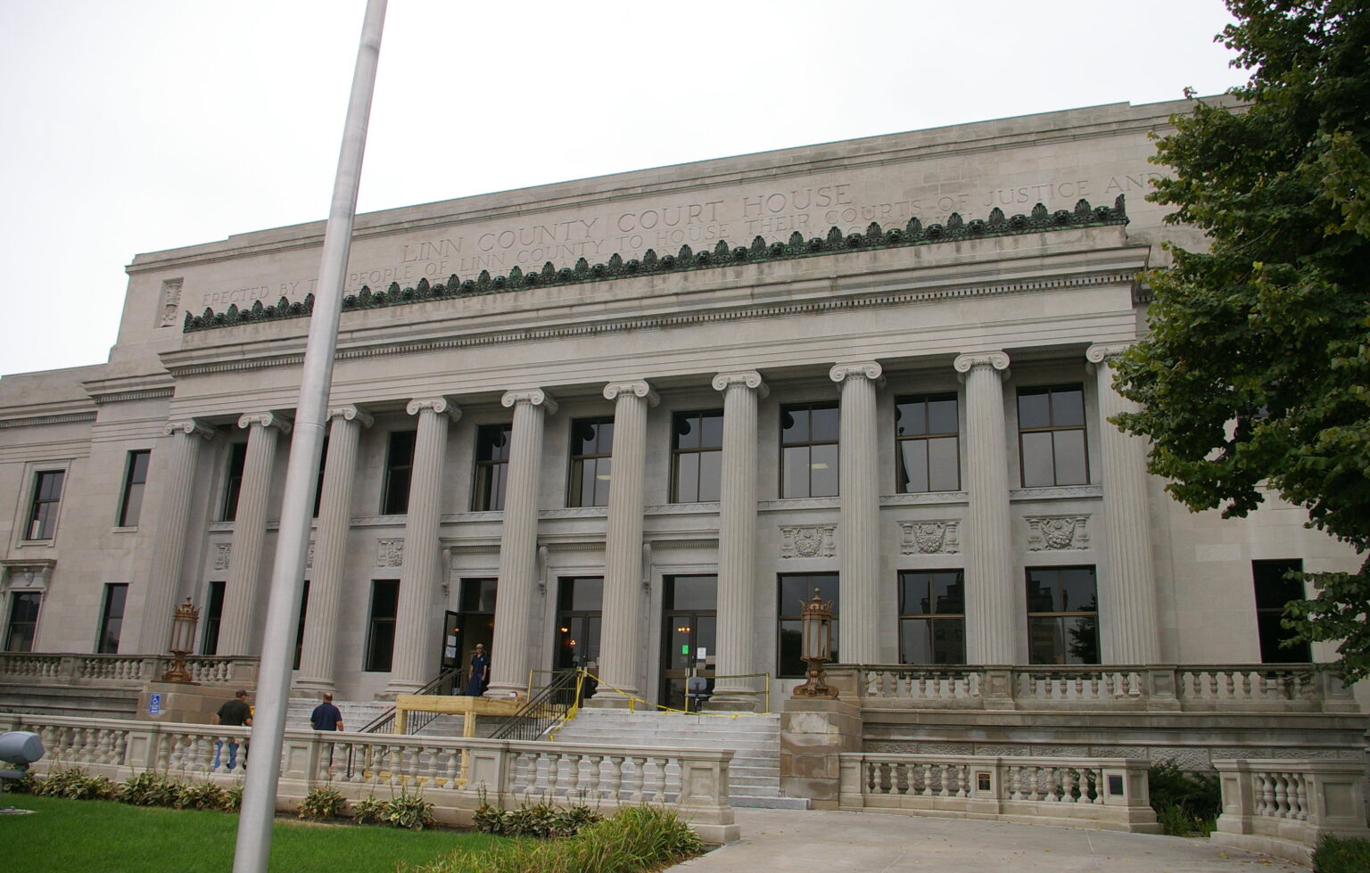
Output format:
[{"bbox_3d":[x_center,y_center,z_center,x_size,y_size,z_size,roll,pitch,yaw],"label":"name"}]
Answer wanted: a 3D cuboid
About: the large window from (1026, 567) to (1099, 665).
[{"bbox_3d":[8.802,4.301,23.802,1.616,2.661,0.215,-4,-18,18],"label":"large window"}]

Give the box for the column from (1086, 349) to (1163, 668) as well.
[{"bbox_3d":[10.347,2.089,23.988,1.440,8.896,1.440,-4,-17,18],"label":"column"}]

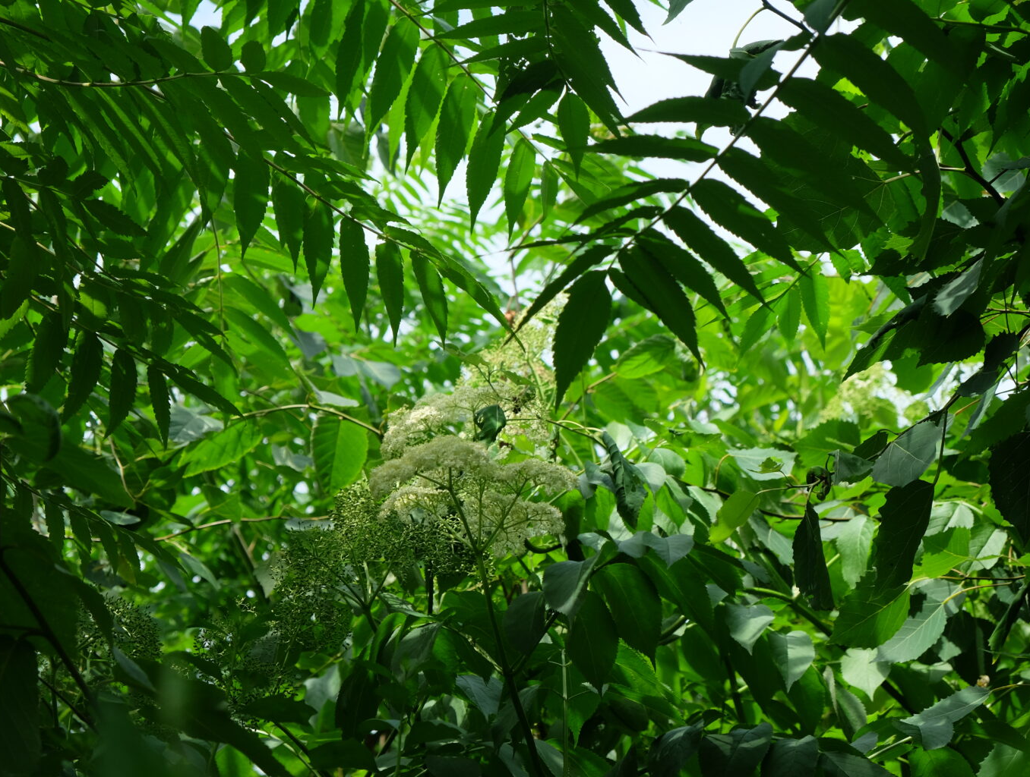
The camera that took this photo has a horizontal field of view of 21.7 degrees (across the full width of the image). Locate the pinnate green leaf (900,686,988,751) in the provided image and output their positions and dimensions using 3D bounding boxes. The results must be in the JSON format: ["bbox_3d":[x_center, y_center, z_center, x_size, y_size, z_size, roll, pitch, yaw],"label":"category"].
[{"bbox_3d":[0.351,0.270,2.200,0.084,0.050,0.020,-22,-47,-14],"label":"pinnate green leaf"}]

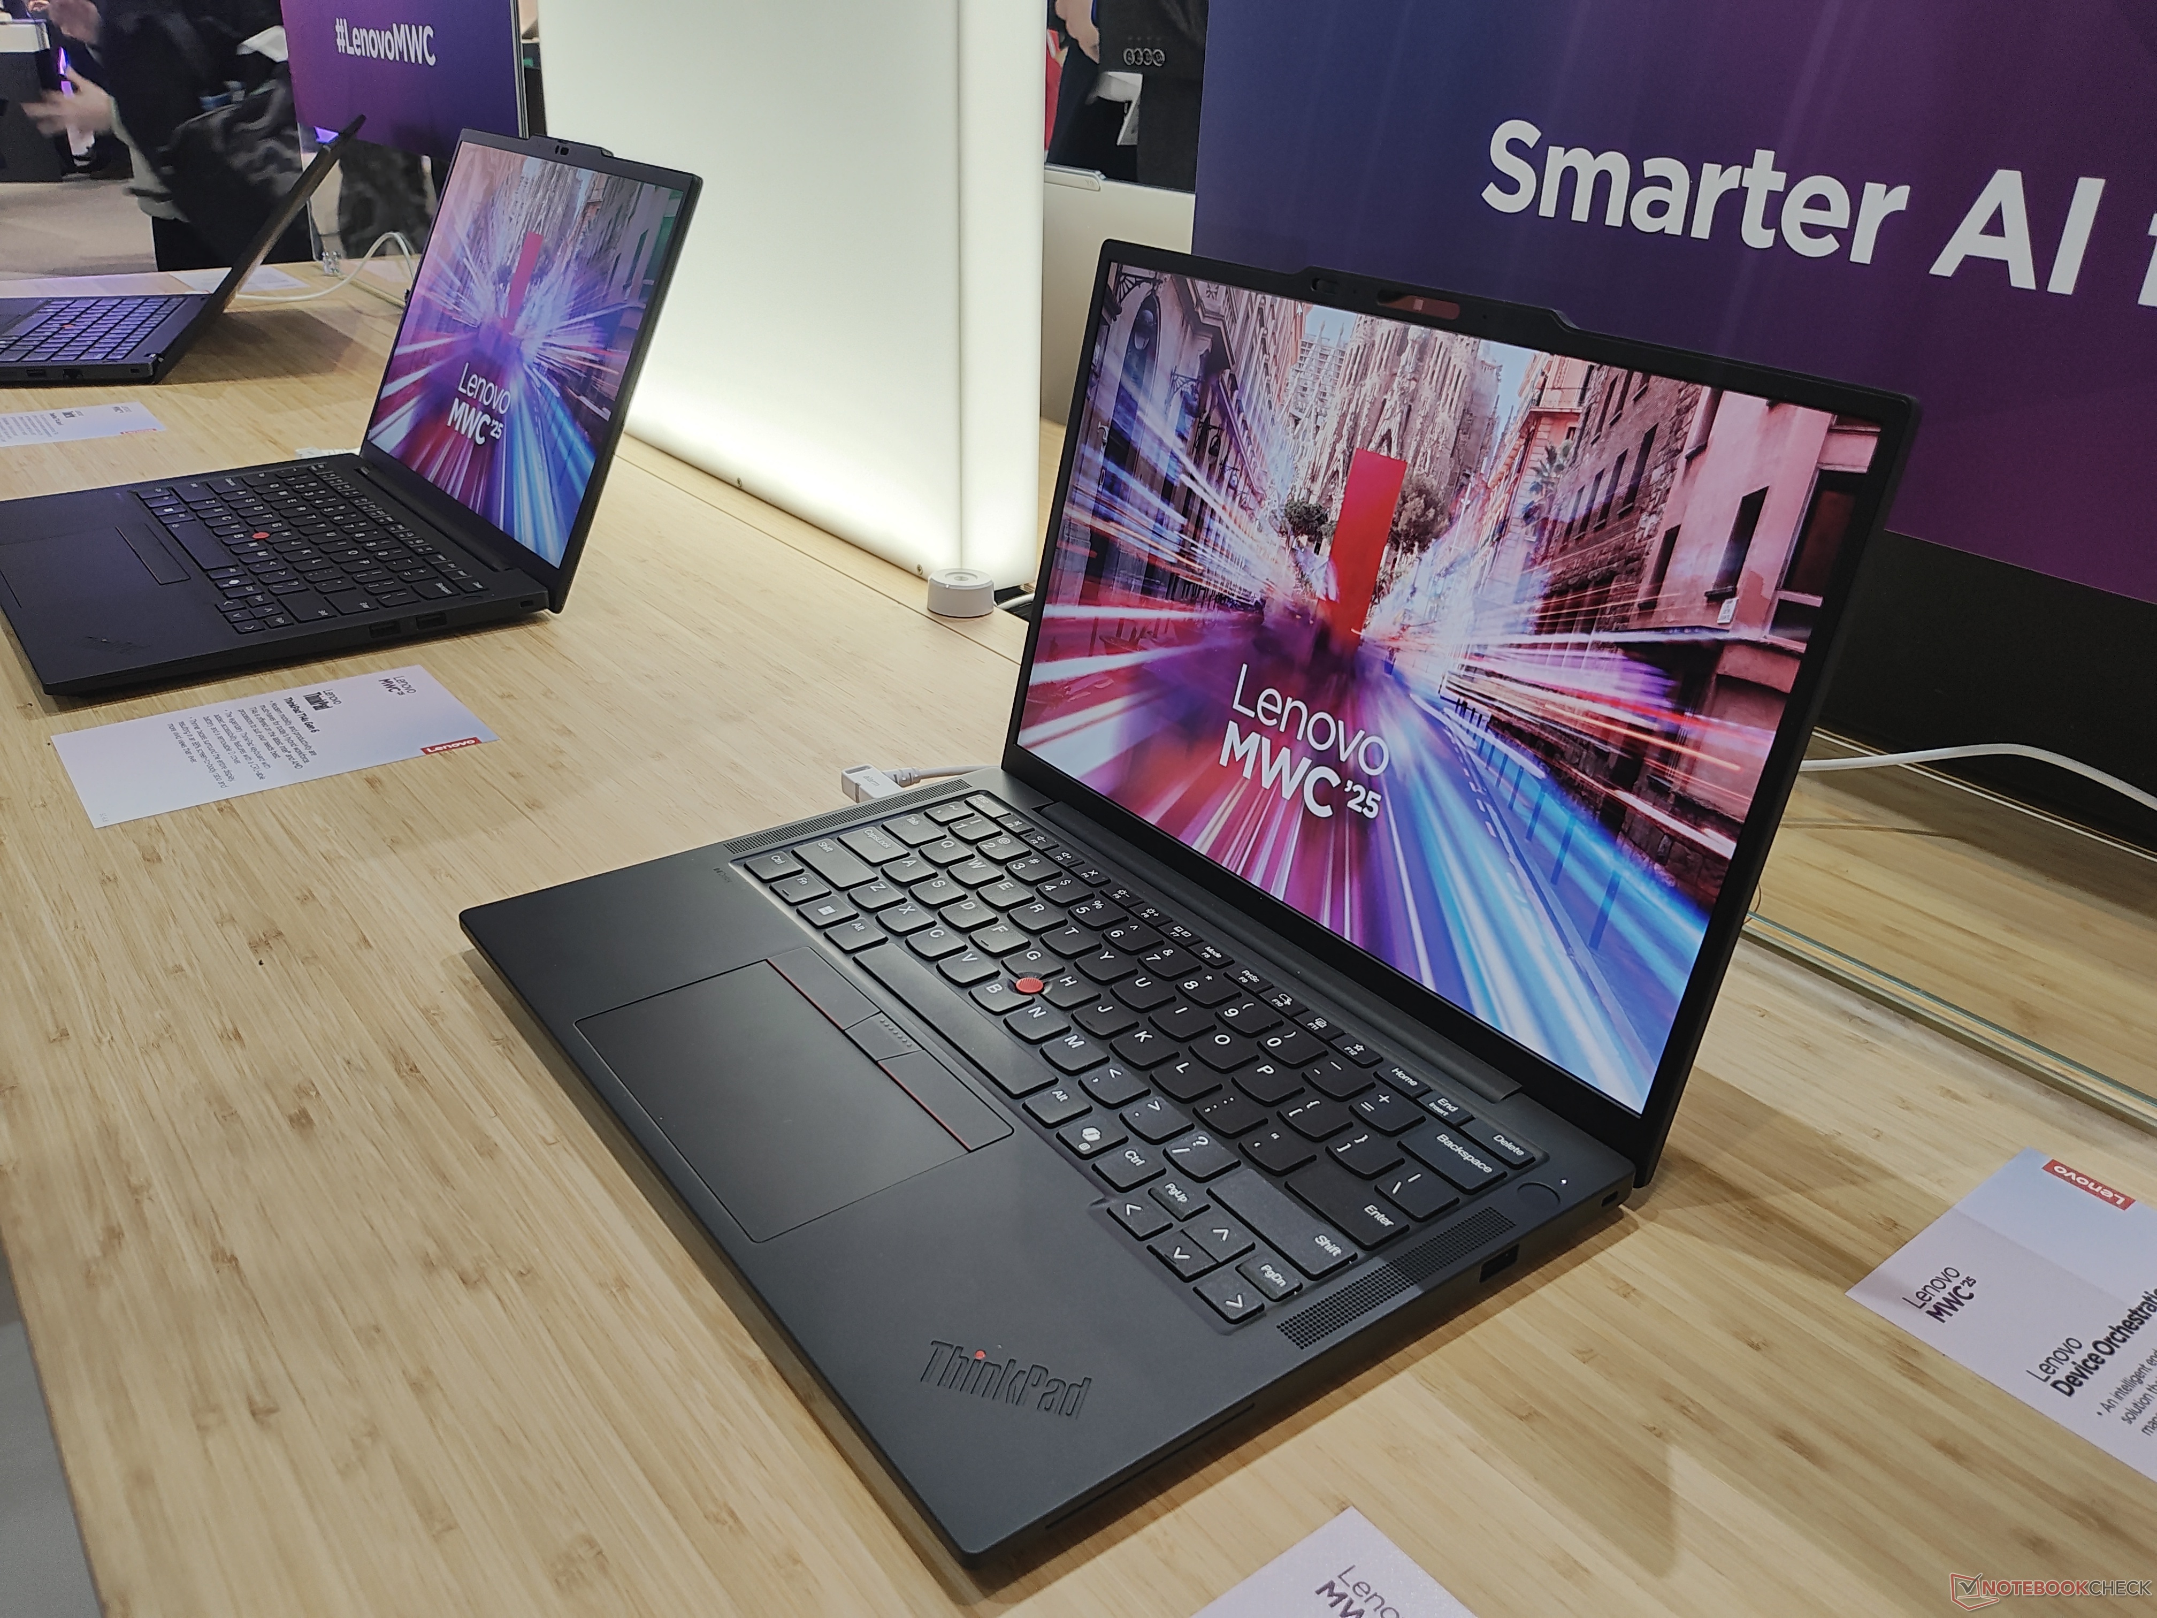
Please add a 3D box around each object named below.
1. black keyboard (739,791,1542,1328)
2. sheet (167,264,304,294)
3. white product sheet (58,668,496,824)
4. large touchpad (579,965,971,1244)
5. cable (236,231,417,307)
[{"bbox_3d":[0.000,0.058,0.477,0.110,0.006,0.260,-16,32,-34],"label":"black keyboard"},{"bbox_3d":[-0.919,-0.579,1.706,0.105,0.001,0.148,-18,33,-35],"label":"sheet"},{"bbox_3d":[-0.337,-0.030,0.655,0.149,0.001,0.104,-18,33,-35],"label":"white product sheet"},{"bbox_3d":[-0.087,0.076,0.428,0.062,0.003,0.113,-16,32,-34],"label":"large touchpad"},{"bbox_3d":[-0.786,-0.567,1.626,0.185,0.064,0.040,-18,33,-35],"label":"cable"}]

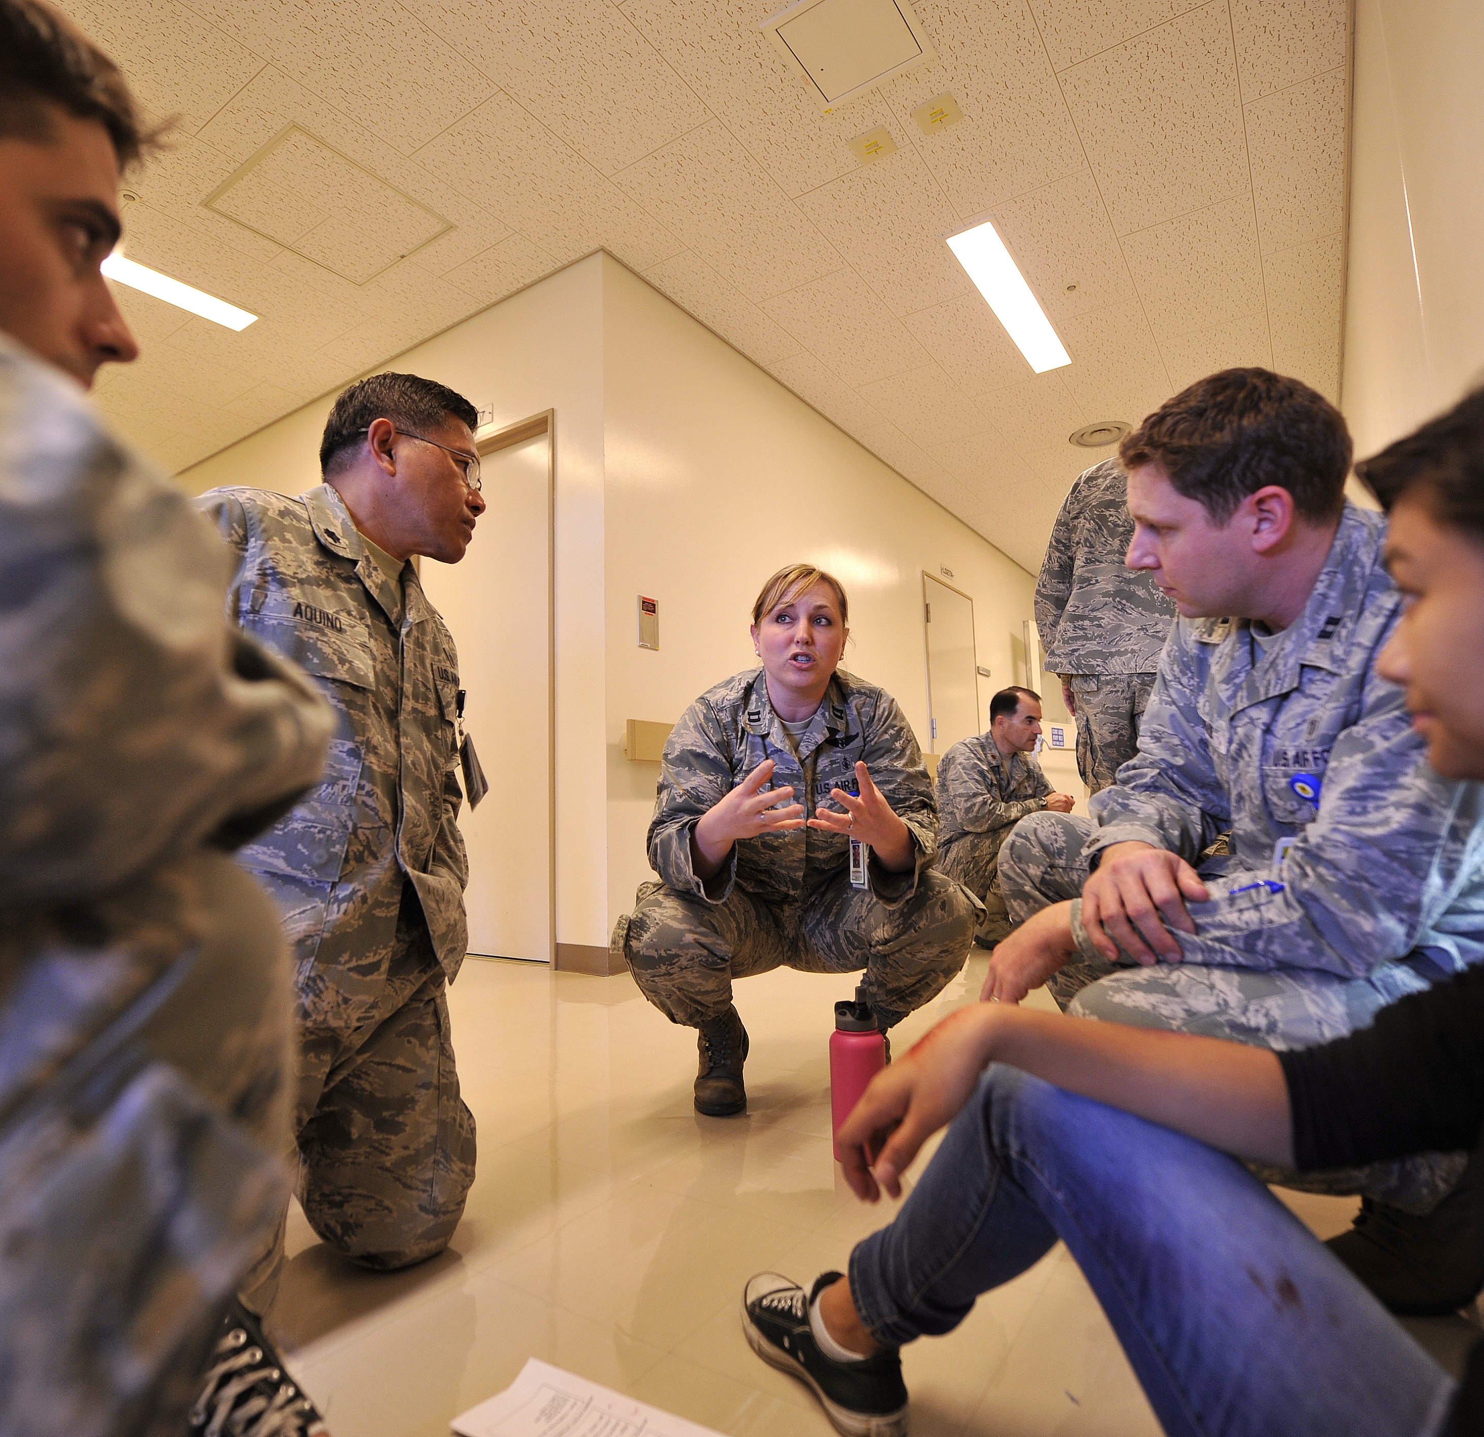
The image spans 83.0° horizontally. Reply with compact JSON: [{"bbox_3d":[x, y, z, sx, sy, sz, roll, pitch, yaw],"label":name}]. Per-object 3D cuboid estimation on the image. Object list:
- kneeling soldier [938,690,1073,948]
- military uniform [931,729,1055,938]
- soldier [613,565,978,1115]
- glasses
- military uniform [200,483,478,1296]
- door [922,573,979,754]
[{"bbox_3d":[1.085,0.394,3.430,0.680,1.060,0.550,-6,-7,39],"label":"kneeling soldier"},{"bbox_3d":[1.070,0.475,3.440,0.620,0.840,0.520,-6,-7,39],"label":"military uniform"},{"bbox_3d":[0.120,0.257,1.820,0.740,1.080,0.600,-1,-5,-2],"label":"soldier"},{"bbox_3d":[-0.453,-0.368,1.170,0.145,0.045,0.138,10,-11,-37],"label":"glasses"},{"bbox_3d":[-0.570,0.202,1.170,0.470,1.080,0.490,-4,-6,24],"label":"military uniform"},{"bbox_3d":[1.567,0.099,6.115,0.080,2.120,0.940,-5,-6,34],"label":"door"}]

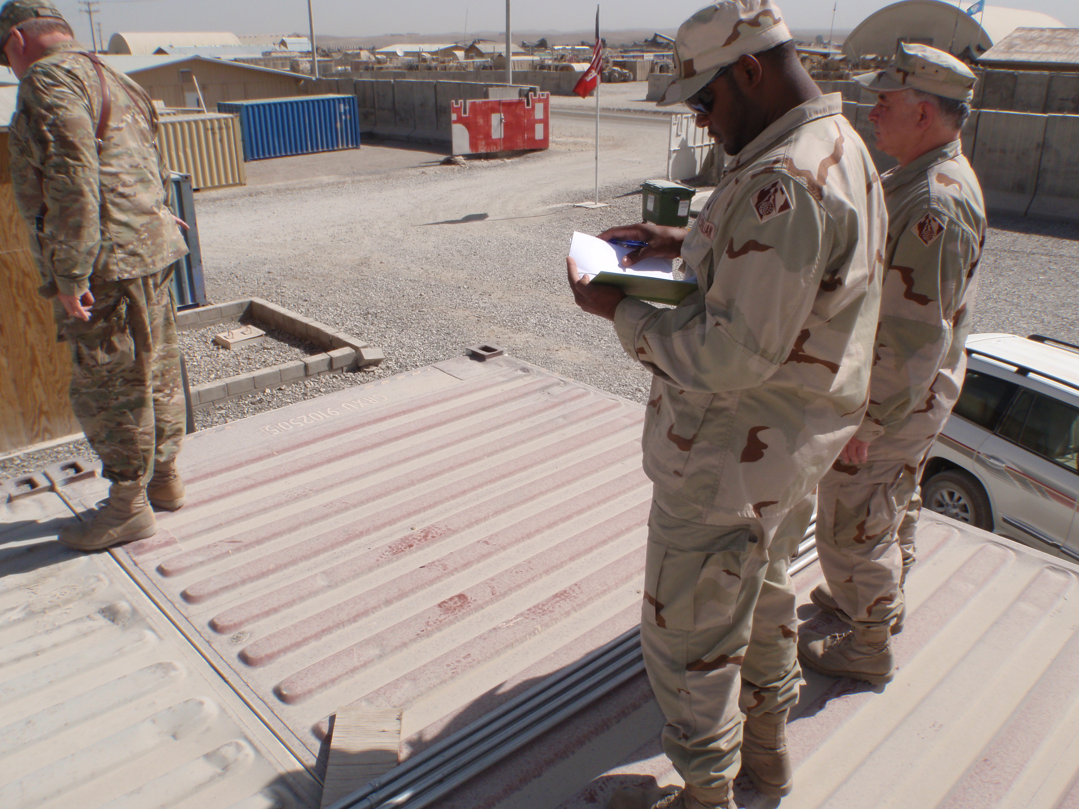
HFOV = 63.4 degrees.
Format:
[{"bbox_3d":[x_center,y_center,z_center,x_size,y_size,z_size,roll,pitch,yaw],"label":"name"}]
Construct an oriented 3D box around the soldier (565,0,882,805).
[{"bbox_3d":[0.365,0.110,1.827,0.600,1.770,0.570,10,24,22],"label":"soldier"}]

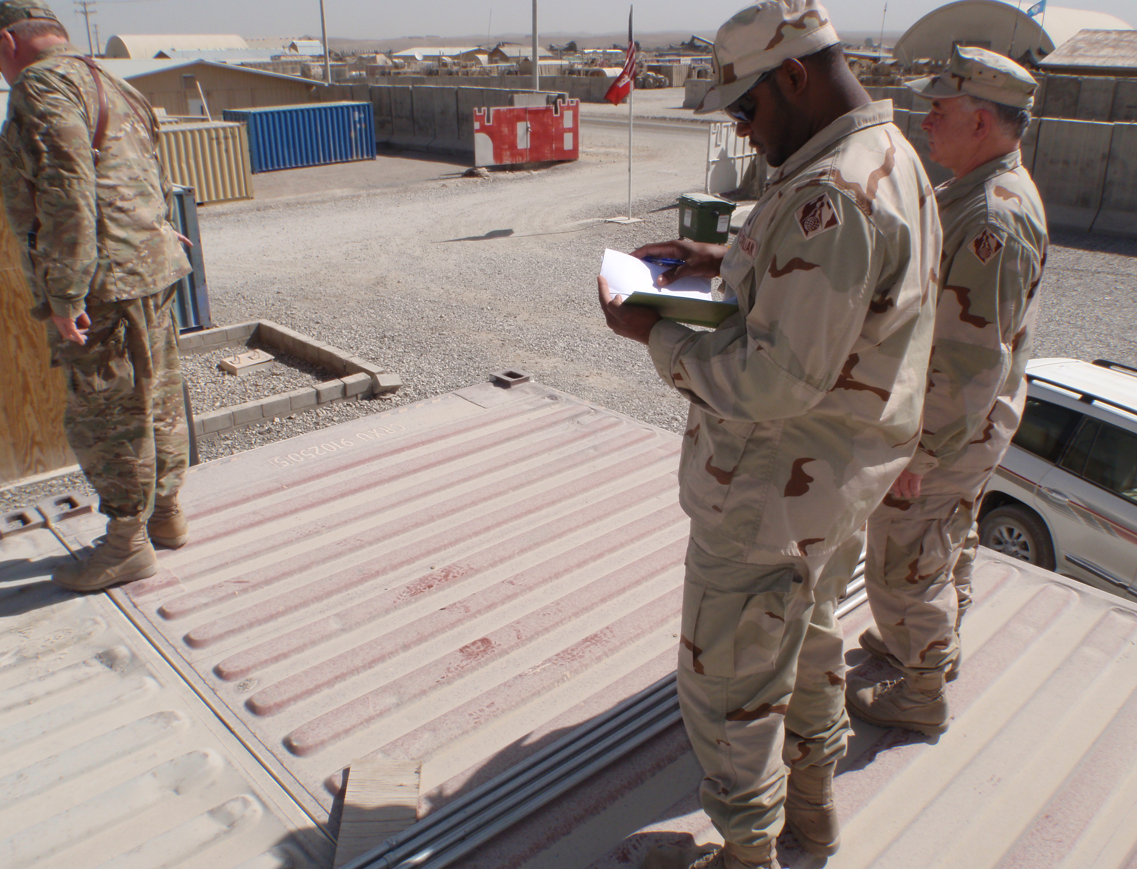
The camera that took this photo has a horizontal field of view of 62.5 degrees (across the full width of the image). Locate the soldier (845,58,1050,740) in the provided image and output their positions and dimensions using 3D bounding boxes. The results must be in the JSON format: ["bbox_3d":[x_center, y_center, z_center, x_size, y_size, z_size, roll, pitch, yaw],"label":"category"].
[{"bbox_3d":[0.935,-0.083,2.381,0.420,1.700,0.530,16,27,33],"label":"soldier"}]

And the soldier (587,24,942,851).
[{"bbox_3d":[0.365,0.110,1.827,0.600,1.770,0.570,10,24,22],"label":"soldier"}]

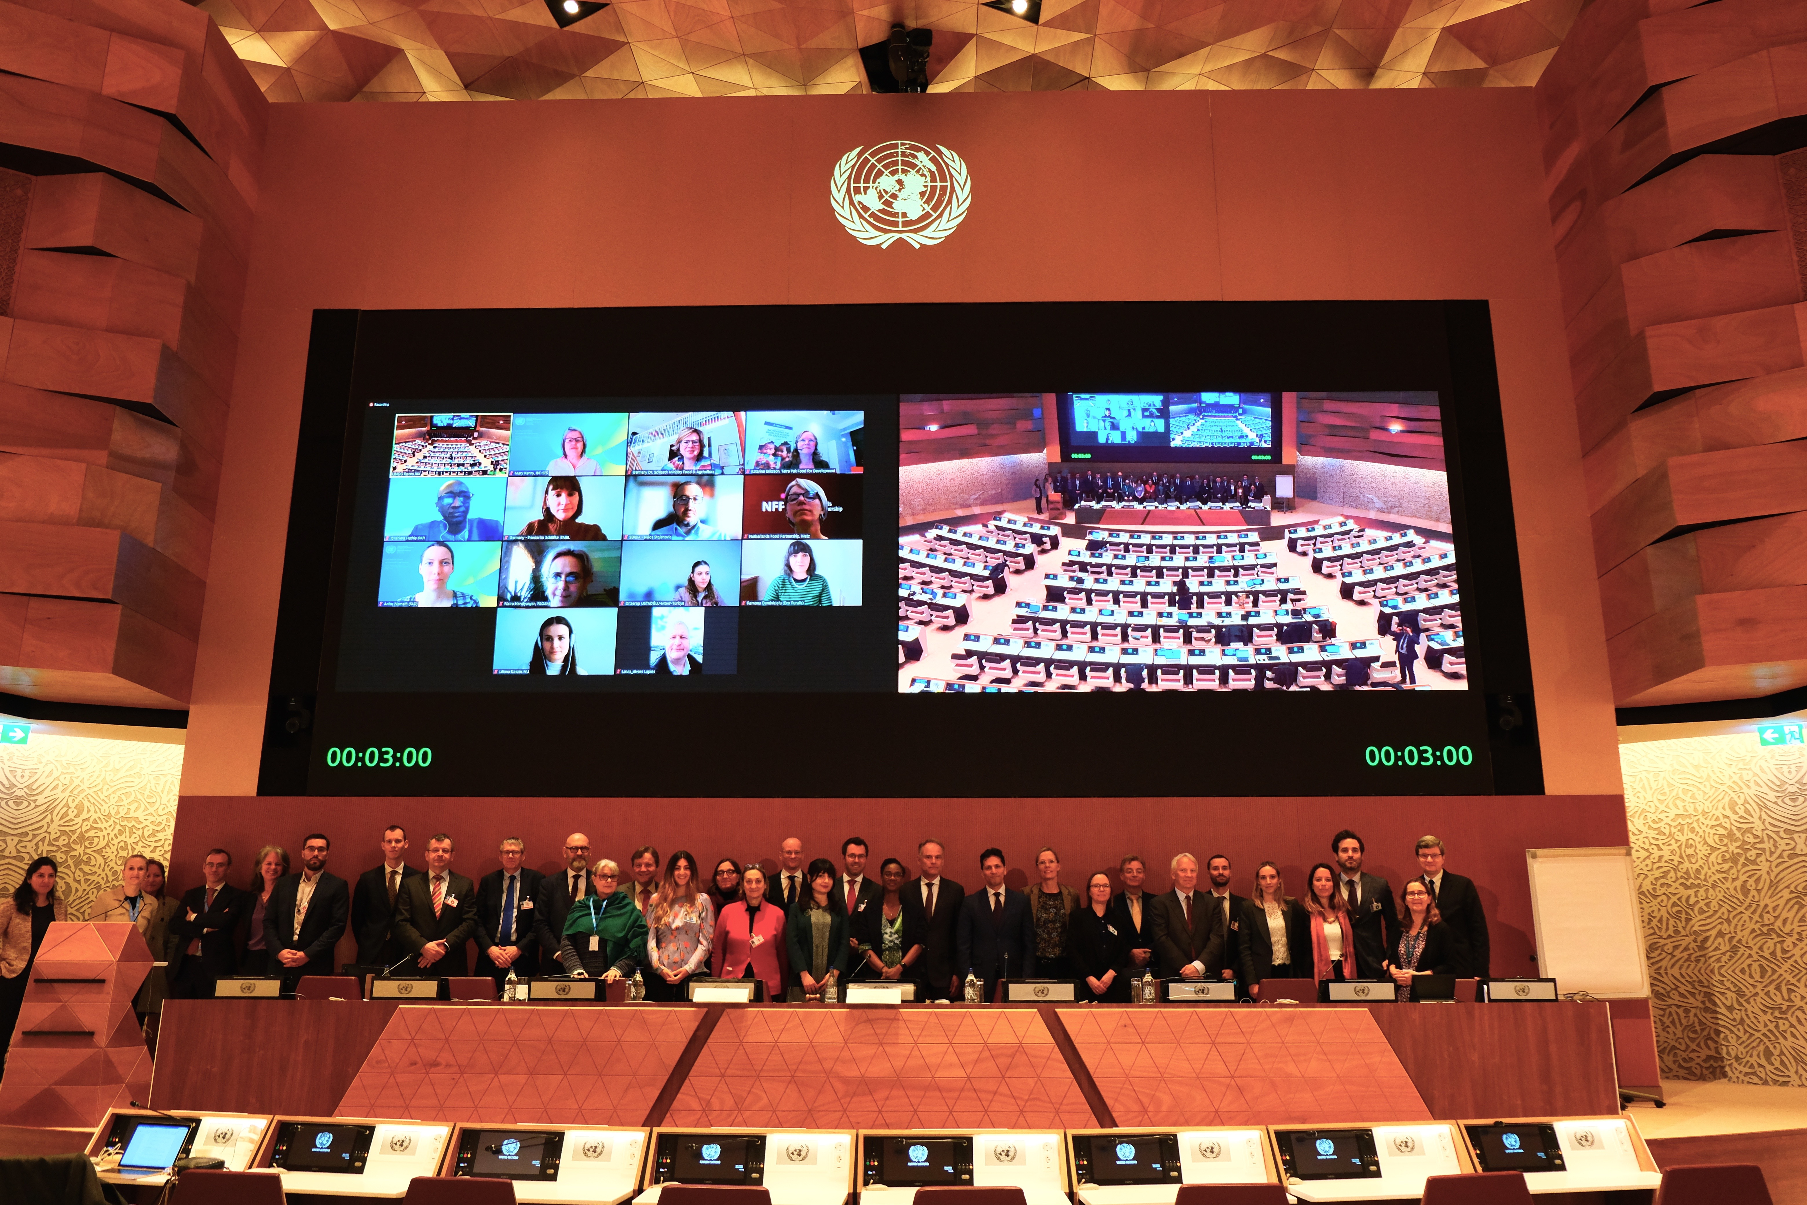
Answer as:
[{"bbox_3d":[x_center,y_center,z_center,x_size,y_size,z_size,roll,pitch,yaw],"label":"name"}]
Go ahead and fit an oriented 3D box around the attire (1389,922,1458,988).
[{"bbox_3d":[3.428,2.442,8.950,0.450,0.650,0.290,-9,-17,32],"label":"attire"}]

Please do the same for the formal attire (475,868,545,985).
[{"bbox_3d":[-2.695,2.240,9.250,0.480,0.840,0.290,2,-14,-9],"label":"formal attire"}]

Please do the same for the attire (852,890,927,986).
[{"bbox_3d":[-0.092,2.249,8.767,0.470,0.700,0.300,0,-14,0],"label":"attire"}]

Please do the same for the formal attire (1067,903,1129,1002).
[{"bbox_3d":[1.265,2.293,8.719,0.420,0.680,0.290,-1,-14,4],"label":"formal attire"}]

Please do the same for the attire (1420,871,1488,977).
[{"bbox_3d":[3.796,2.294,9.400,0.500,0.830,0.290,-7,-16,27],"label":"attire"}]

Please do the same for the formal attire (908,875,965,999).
[{"bbox_3d":[0.195,2.239,9.052,0.480,0.820,0.290,0,-14,0],"label":"formal attire"}]

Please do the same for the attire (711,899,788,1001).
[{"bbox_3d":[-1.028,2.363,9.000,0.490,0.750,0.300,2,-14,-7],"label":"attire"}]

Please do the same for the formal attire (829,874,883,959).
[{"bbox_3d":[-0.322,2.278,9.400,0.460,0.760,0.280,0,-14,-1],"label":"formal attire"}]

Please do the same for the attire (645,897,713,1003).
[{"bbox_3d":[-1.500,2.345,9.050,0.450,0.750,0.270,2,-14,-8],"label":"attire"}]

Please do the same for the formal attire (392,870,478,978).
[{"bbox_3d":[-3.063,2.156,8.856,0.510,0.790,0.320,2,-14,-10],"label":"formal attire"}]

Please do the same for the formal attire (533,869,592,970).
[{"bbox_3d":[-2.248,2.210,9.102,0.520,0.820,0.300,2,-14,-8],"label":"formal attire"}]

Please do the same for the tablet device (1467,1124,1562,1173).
[{"bbox_3d":[2.625,2.343,5.812,0.430,0.190,0.030,3,-37,-13],"label":"tablet device"}]

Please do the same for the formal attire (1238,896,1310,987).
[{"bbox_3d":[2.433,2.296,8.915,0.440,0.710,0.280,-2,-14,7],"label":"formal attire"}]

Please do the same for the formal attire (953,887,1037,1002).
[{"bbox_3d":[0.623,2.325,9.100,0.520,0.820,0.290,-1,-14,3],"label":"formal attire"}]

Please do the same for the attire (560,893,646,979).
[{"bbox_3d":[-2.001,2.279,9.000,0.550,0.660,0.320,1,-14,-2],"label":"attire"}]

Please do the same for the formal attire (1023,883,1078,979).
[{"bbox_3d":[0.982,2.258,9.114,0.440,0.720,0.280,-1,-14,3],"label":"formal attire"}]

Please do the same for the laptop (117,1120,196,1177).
[{"bbox_3d":[-3.459,2.482,6.127,0.305,0.189,0.264,-4,-15,16],"label":"laptop"}]

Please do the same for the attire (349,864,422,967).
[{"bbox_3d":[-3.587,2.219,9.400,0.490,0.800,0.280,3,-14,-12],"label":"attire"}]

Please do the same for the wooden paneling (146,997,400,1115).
[{"bbox_3d":[-3.694,2.723,7.993,1.400,0.720,0.060,0,-14,1],"label":"wooden paneling"}]

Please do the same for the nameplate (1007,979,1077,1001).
[{"bbox_3d":[0.825,2.316,8.080,0.430,0.130,0.050,0,-14,1],"label":"nameplate"}]

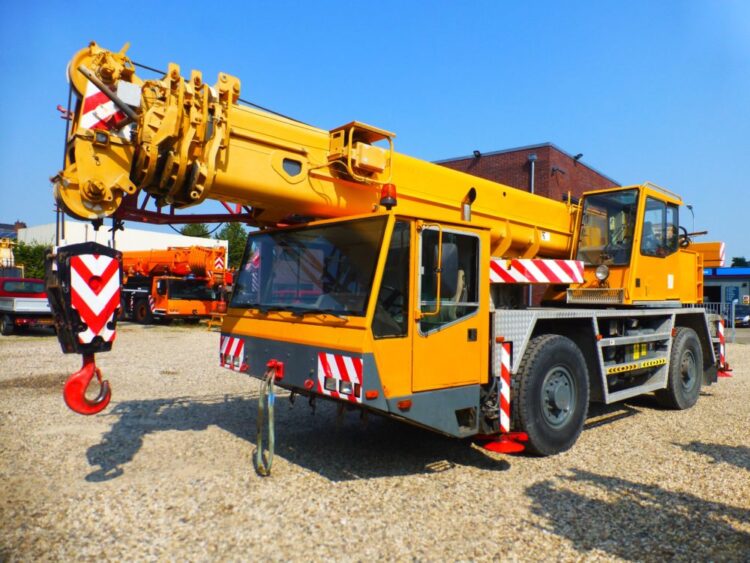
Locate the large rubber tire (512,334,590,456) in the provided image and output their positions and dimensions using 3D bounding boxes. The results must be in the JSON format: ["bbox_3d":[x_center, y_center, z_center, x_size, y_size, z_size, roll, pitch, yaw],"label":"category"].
[{"bbox_3d":[1.853,1.201,5.555,1.245,1.245,0.320,3,-2,-41],"label":"large rubber tire"}]

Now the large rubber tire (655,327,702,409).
[{"bbox_3d":[4.680,1.329,8.006,1.245,1.245,0.320,3,-2,-41],"label":"large rubber tire"}]

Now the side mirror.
[{"bbox_3d":[0.553,-0.081,3.950,0.175,0.415,0.065,0,-2,34],"label":"side mirror"}]

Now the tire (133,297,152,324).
[{"bbox_3d":[-11.234,1.480,25.445,1.320,1.320,0.380,0,-2,40],"label":"tire"}]

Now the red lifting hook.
[{"bbox_3d":[-2.155,0.772,3.900,0.120,0.450,0.330,-1,-2,38],"label":"red lifting hook"}]

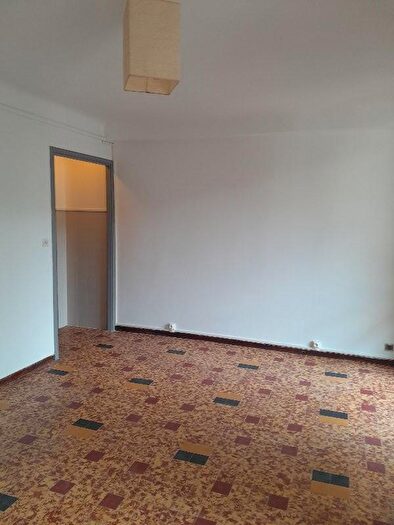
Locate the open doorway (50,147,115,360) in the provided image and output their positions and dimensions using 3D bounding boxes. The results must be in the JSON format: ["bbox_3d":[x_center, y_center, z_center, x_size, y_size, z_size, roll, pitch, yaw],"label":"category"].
[{"bbox_3d":[-1.256,-0.118,4.526,0.111,2.085,1.139,4,7,19],"label":"open doorway"}]

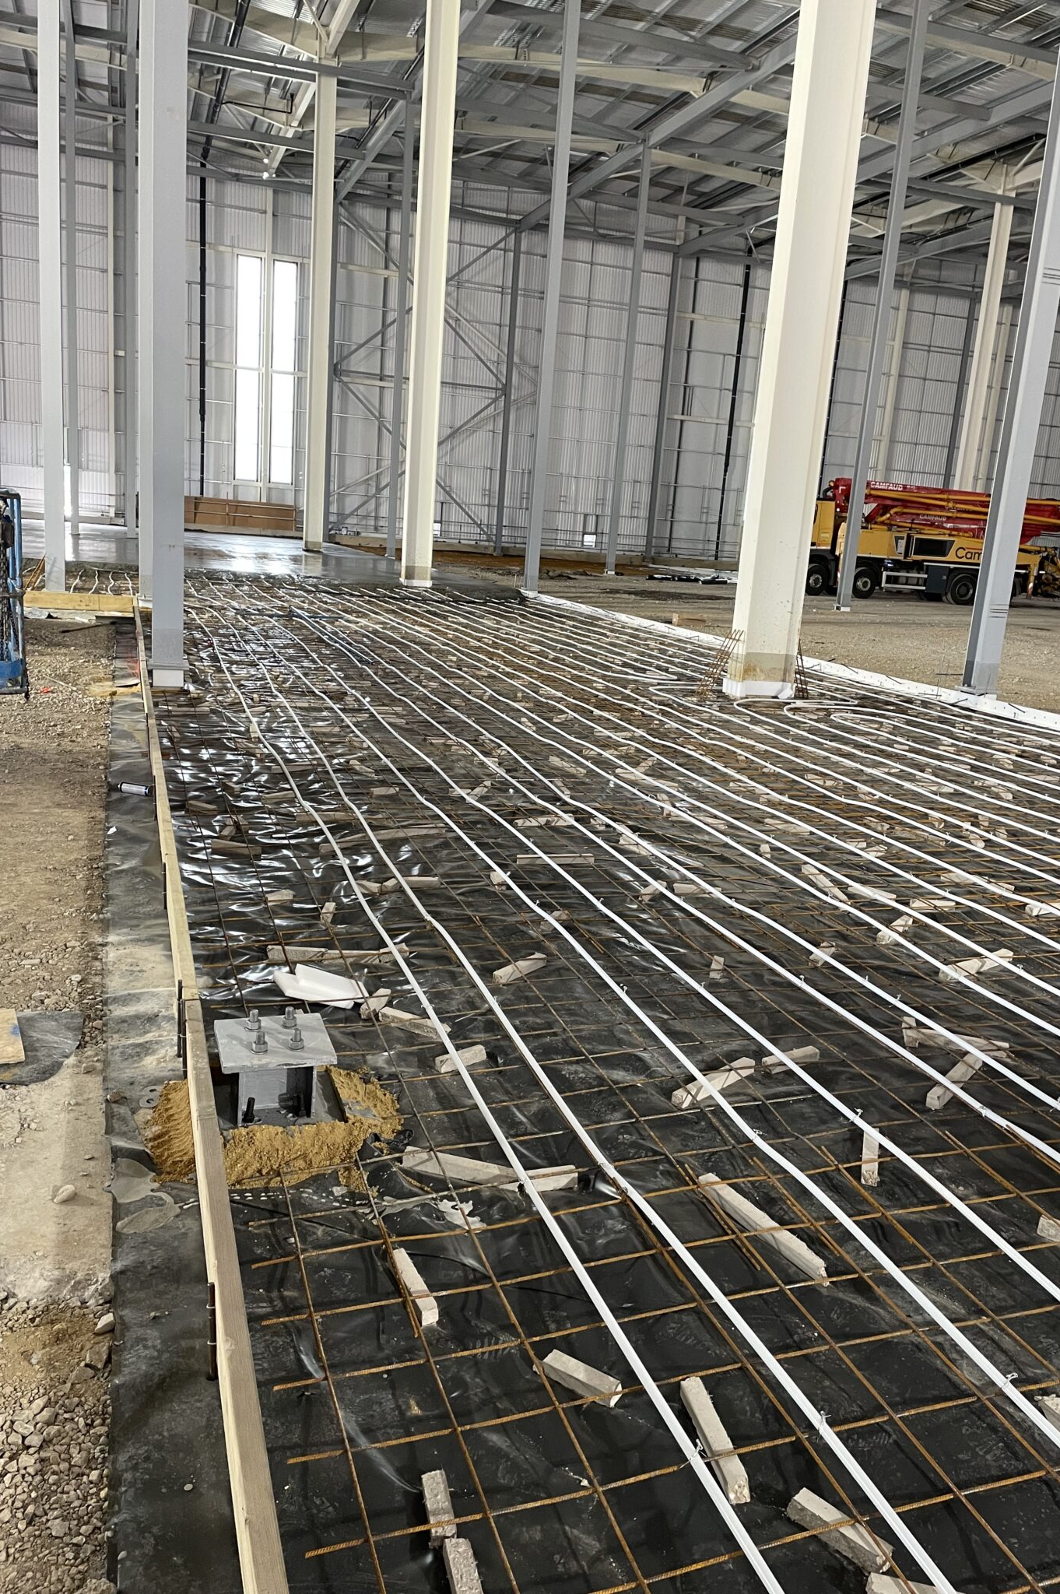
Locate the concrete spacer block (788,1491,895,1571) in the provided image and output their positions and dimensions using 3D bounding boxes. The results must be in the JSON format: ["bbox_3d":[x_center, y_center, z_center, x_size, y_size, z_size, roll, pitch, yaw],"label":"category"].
[{"bbox_3d":[0.534,1.261,2.058,0.040,0.036,0.172,-9,18,-44],"label":"concrete spacer block"}]

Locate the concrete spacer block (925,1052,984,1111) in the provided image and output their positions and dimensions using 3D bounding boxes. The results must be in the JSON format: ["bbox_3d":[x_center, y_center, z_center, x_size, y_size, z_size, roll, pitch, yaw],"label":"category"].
[{"bbox_3d":[1.339,0.893,3.771,0.041,0.037,0.370,13,16,36],"label":"concrete spacer block"}]

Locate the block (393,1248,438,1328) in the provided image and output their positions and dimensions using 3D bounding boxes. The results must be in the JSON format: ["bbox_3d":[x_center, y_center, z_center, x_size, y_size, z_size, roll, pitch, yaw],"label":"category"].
[{"bbox_3d":[-0.259,1.087,2.665,0.037,0.036,0.232,-2,14,-23],"label":"block"}]

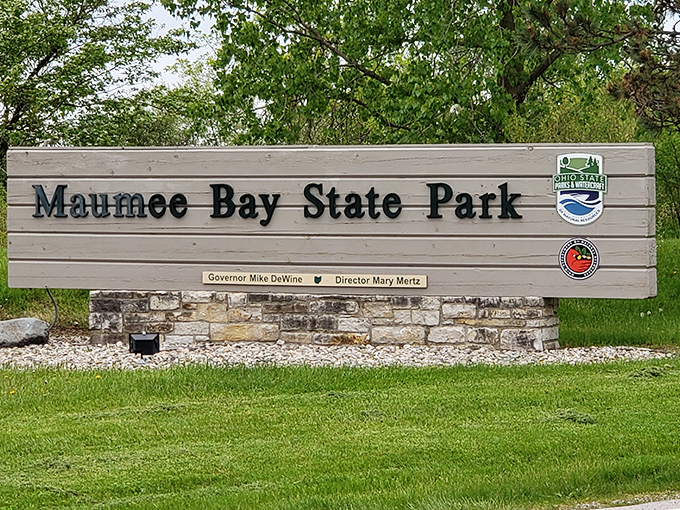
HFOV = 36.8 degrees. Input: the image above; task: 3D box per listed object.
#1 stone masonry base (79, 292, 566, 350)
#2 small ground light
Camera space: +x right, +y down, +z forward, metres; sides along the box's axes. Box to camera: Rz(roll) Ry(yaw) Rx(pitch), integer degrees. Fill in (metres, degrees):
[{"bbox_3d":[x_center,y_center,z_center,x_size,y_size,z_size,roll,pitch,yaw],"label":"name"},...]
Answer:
[{"bbox_3d":[-0.153,0.552,8.925,4.022,0.480,0.600,0,1,8],"label":"stone masonry base"},{"bbox_3d":[-1.531,0.701,8.000,0.235,0.170,0.130,0,21,-6],"label":"small ground light"}]

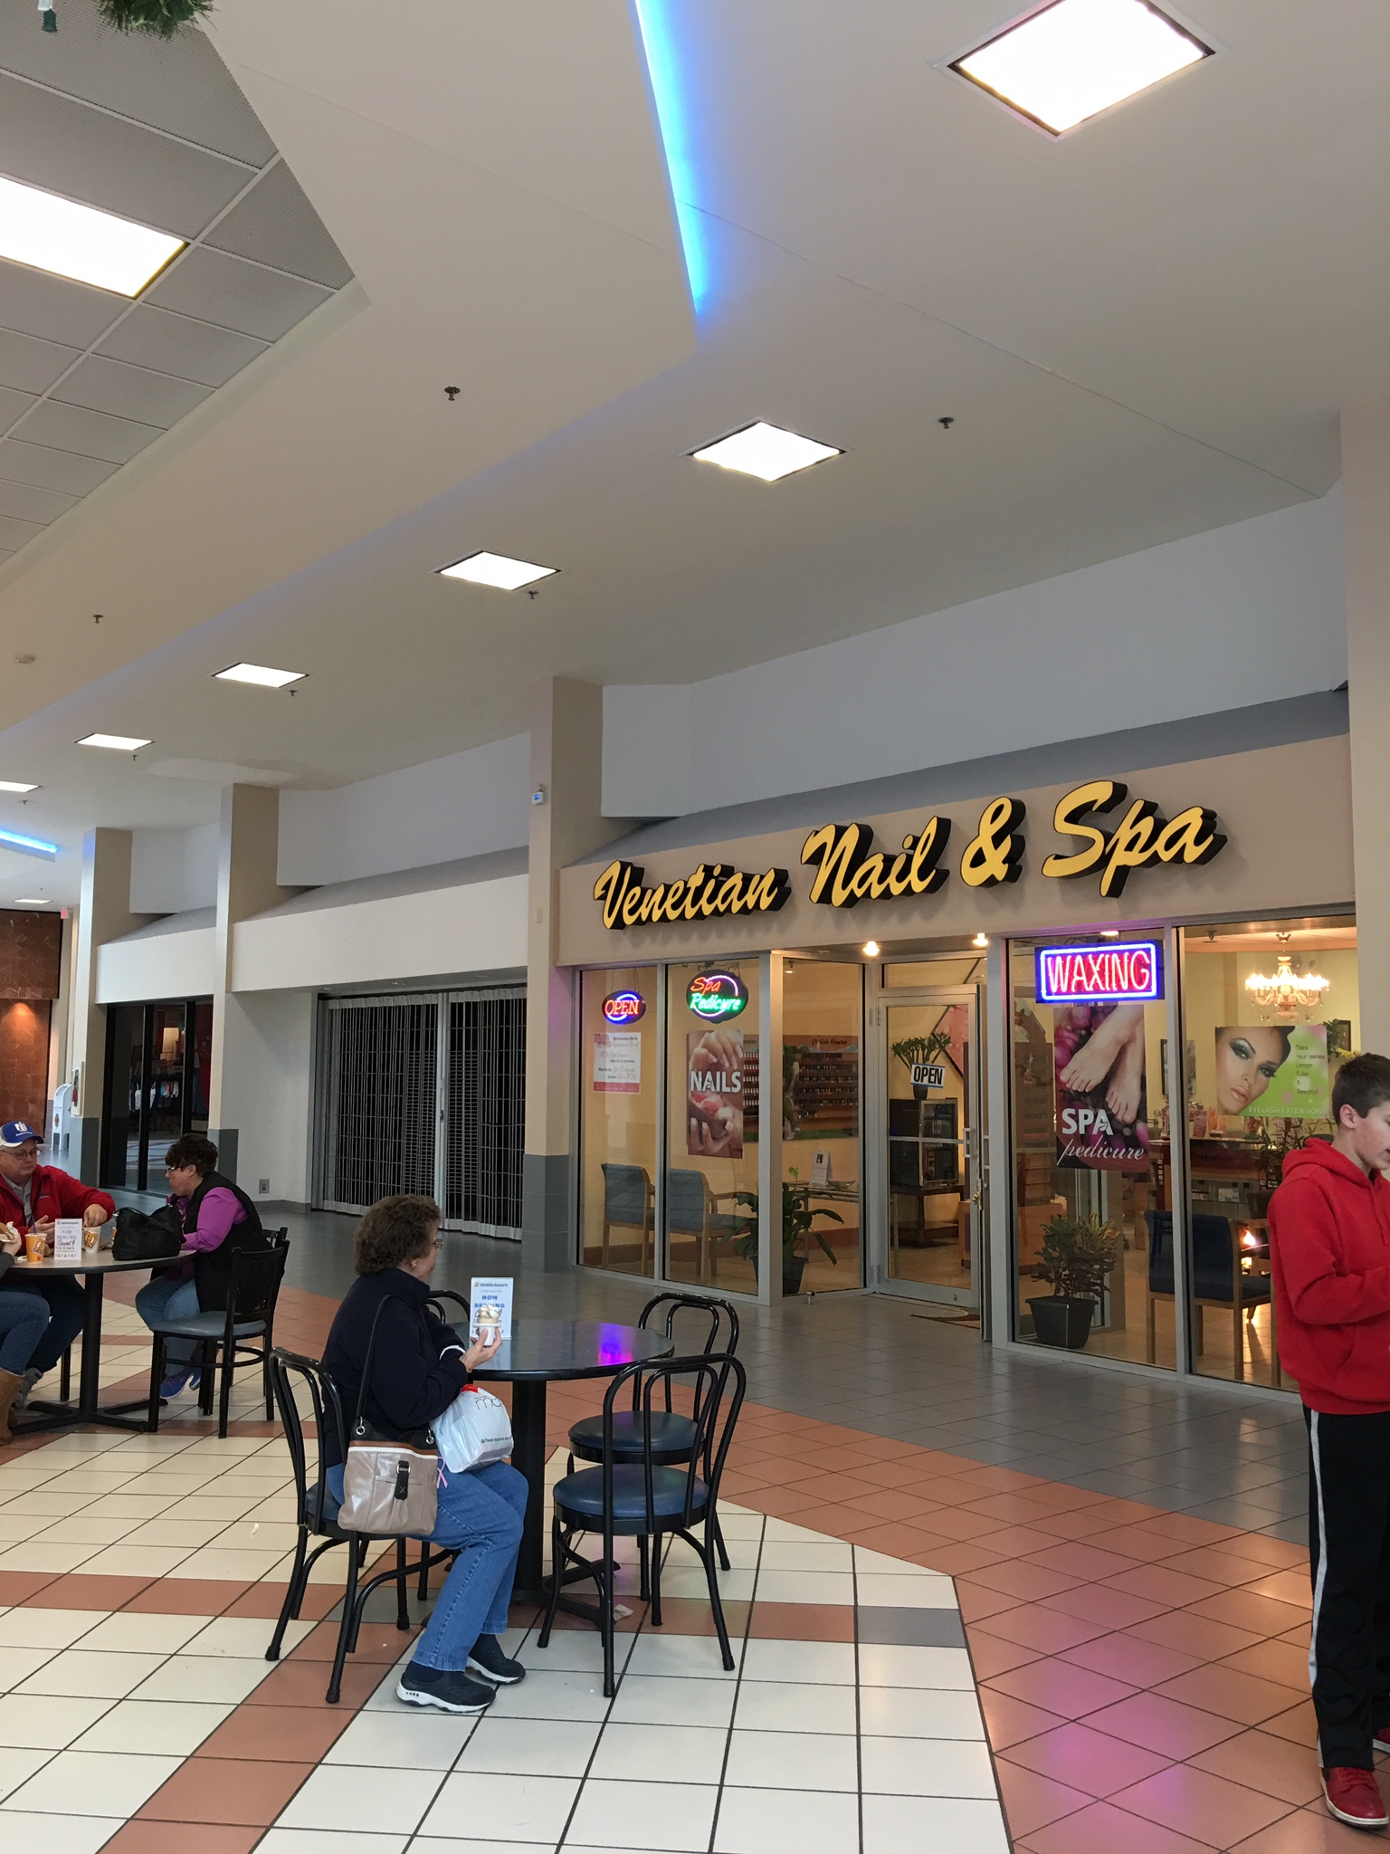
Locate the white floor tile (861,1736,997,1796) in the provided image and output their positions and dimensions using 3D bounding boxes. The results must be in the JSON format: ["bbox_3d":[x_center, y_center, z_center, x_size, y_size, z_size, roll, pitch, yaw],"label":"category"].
[{"bbox_3d":[0.530,1.921,3.542,0.300,0.015,0.300,0,-6,5],"label":"white floor tile"}]

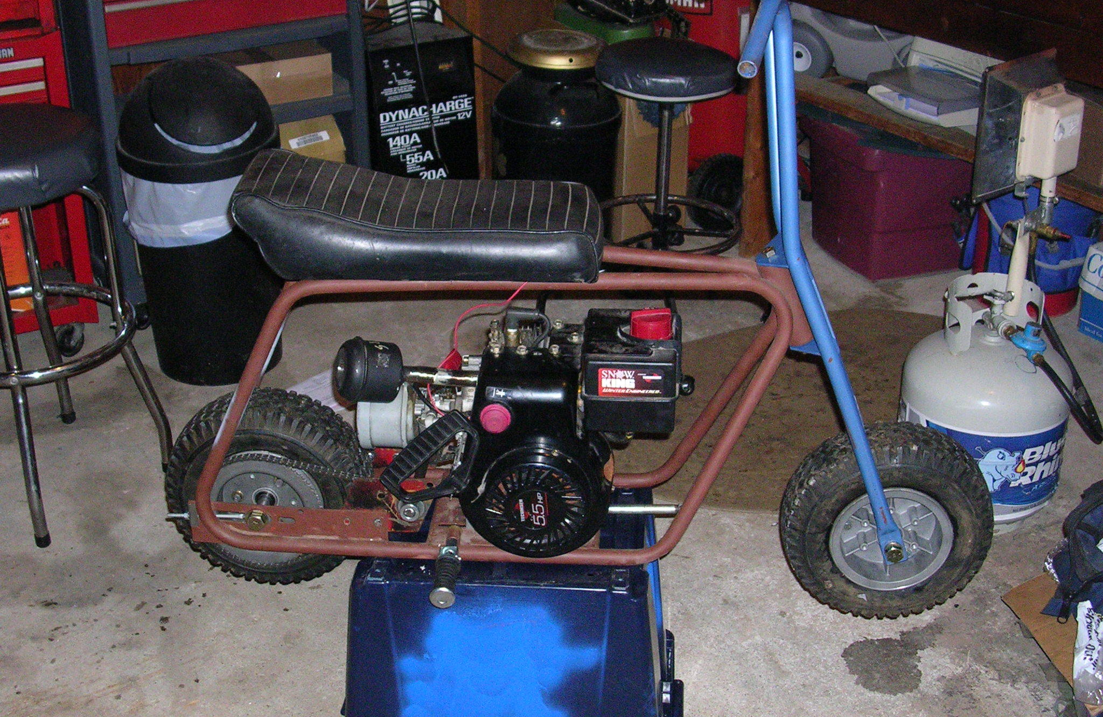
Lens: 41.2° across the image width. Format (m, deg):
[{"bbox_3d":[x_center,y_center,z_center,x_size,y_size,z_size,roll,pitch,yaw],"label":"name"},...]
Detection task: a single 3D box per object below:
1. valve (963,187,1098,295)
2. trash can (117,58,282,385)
[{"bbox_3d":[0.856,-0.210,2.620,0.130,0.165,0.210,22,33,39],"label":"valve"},{"bbox_3d":[-0.800,-0.329,3.394,0.365,0.728,0.365,-1,25,0],"label":"trash can"}]

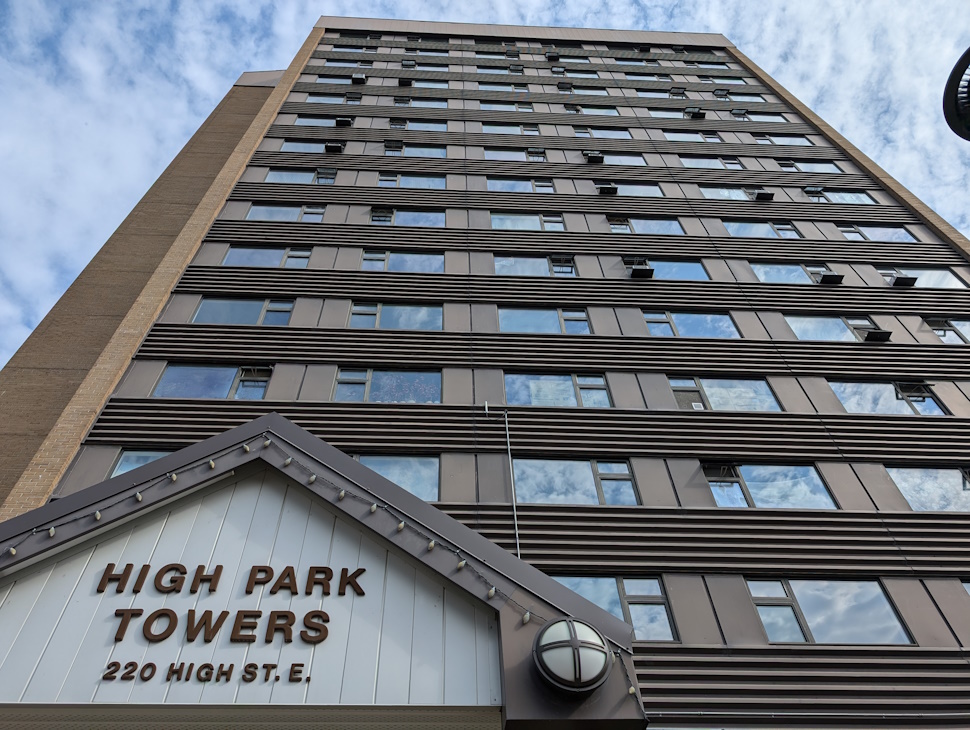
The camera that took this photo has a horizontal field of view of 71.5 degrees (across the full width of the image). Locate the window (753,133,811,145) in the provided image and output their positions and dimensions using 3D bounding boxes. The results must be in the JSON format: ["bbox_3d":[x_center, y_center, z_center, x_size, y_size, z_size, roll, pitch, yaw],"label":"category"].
[{"bbox_3d":[12.389,-9.223,27.828,2.350,1.162,0.120,1,-51,-4],"label":"window"}]

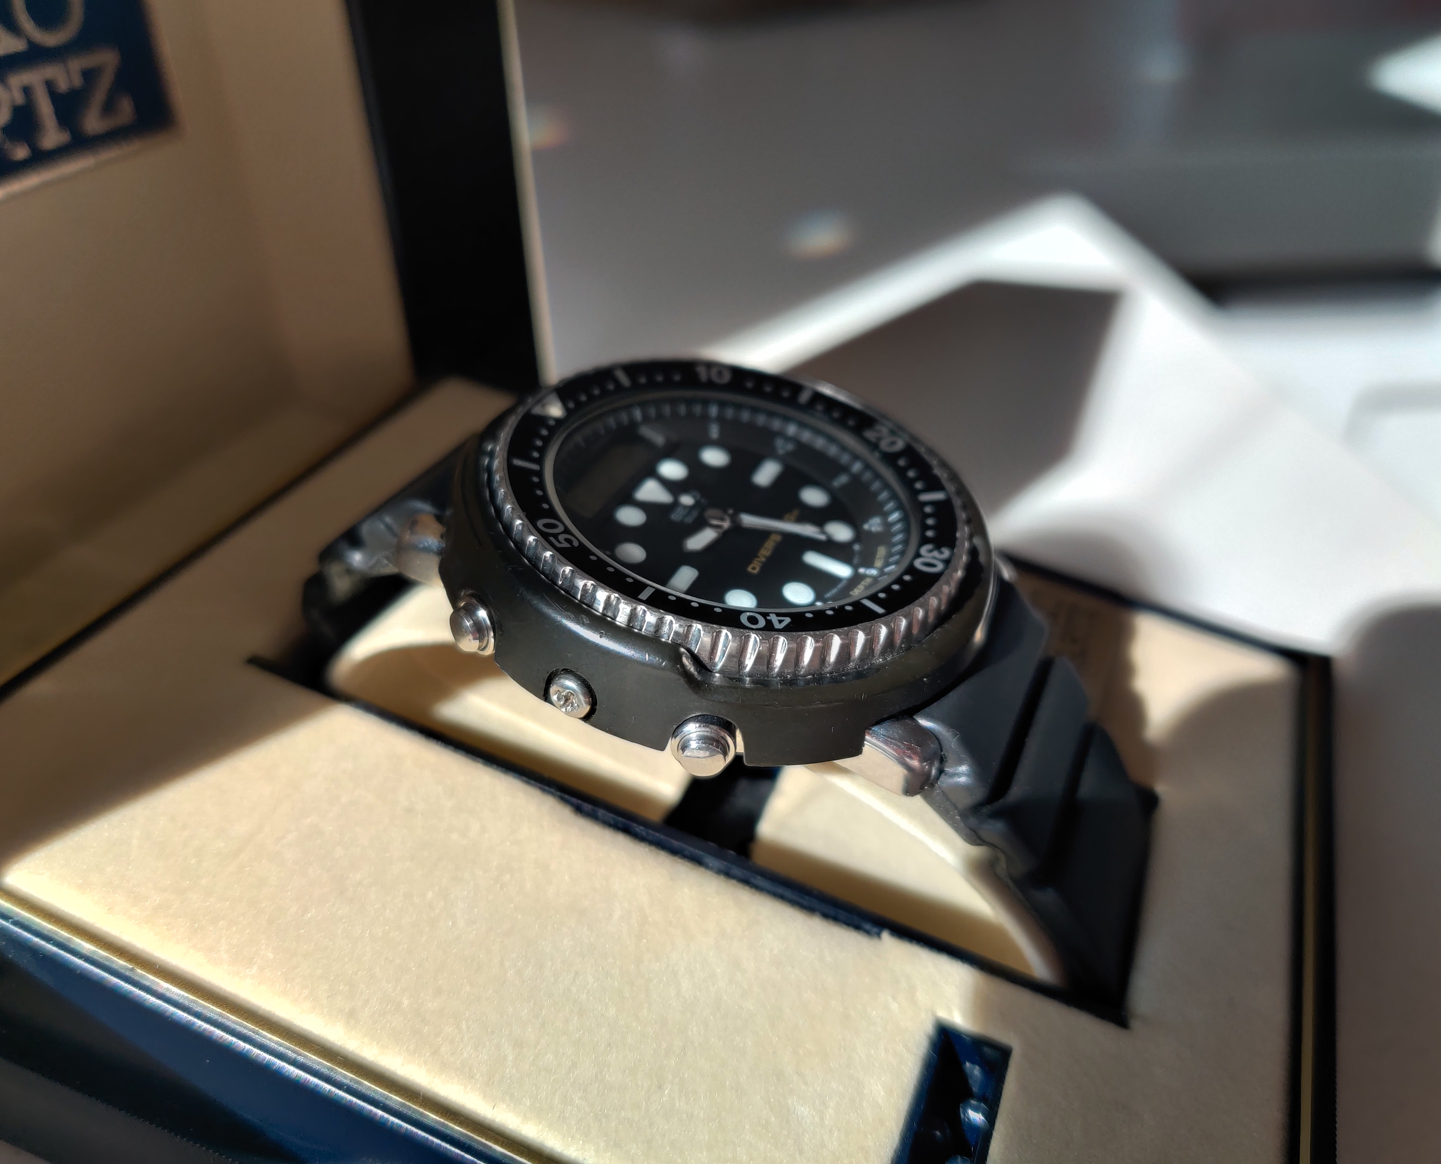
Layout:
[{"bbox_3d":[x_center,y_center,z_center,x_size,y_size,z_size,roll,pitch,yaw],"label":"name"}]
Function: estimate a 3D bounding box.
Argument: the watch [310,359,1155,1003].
[{"bbox_3d":[0.001,0.010,0.113,0.081,0.045,0.048,23,39,12],"label":"watch"}]

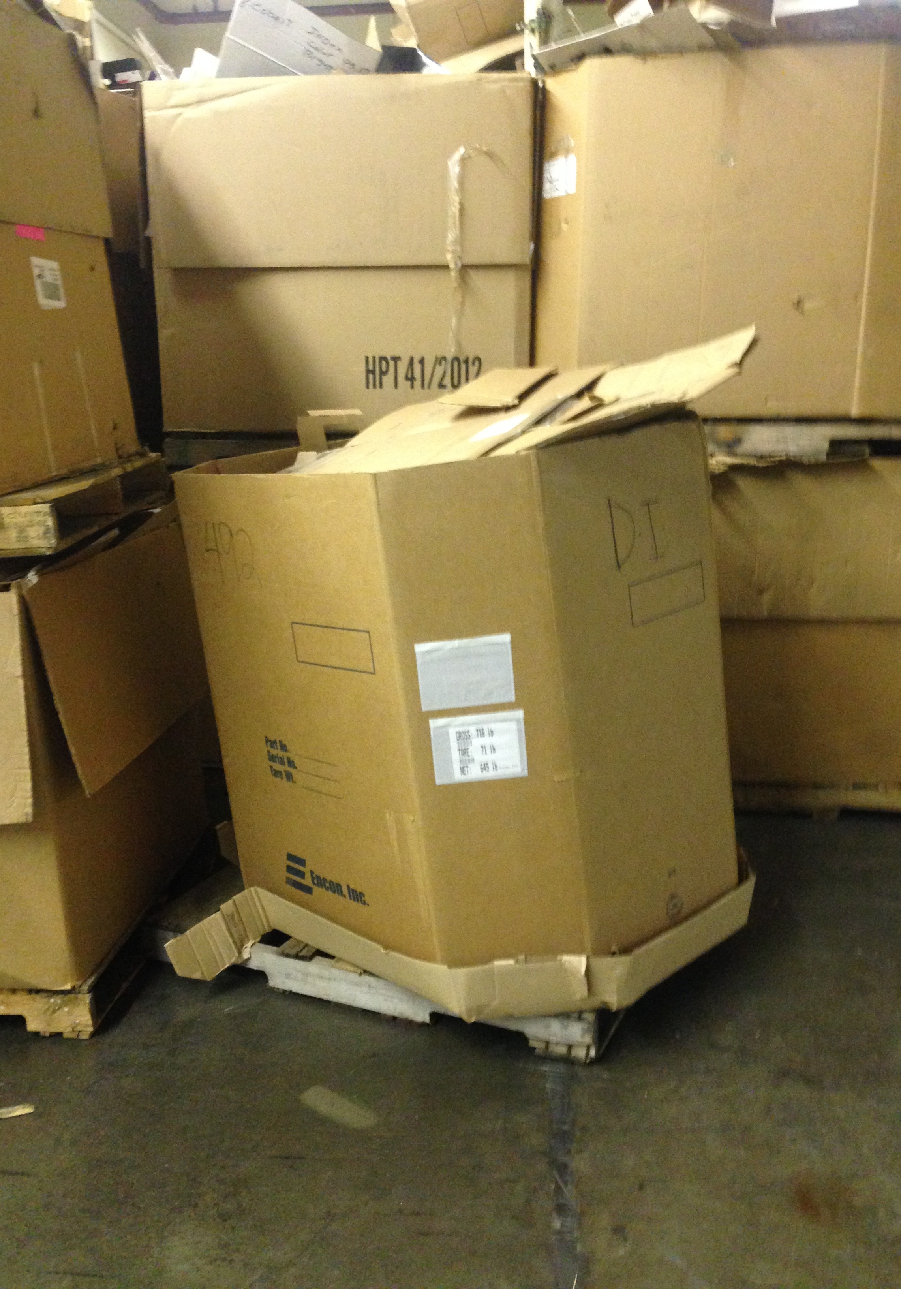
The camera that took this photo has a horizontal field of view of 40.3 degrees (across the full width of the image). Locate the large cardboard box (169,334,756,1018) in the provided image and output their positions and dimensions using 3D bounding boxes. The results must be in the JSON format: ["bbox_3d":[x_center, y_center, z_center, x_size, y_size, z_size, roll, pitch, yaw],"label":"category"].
[{"bbox_3d":[0.025,0.066,3.160,0.987,1.230,1.242,-18,17,-39],"label":"large cardboard box"}]

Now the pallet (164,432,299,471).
[{"bbox_3d":[-0.307,-0.757,4.548,1.214,0.134,1.016,1,14,4],"label":"pallet"}]

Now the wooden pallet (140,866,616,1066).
[{"bbox_3d":[-0.043,0.697,3.392,1.219,0.134,1.016,6,15,22],"label":"wooden pallet"}]

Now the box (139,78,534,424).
[{"bbox_3d":[-0.310,-1.341,4.404,1.214,1.069,1.020,1,14,4],"label":"box"}]

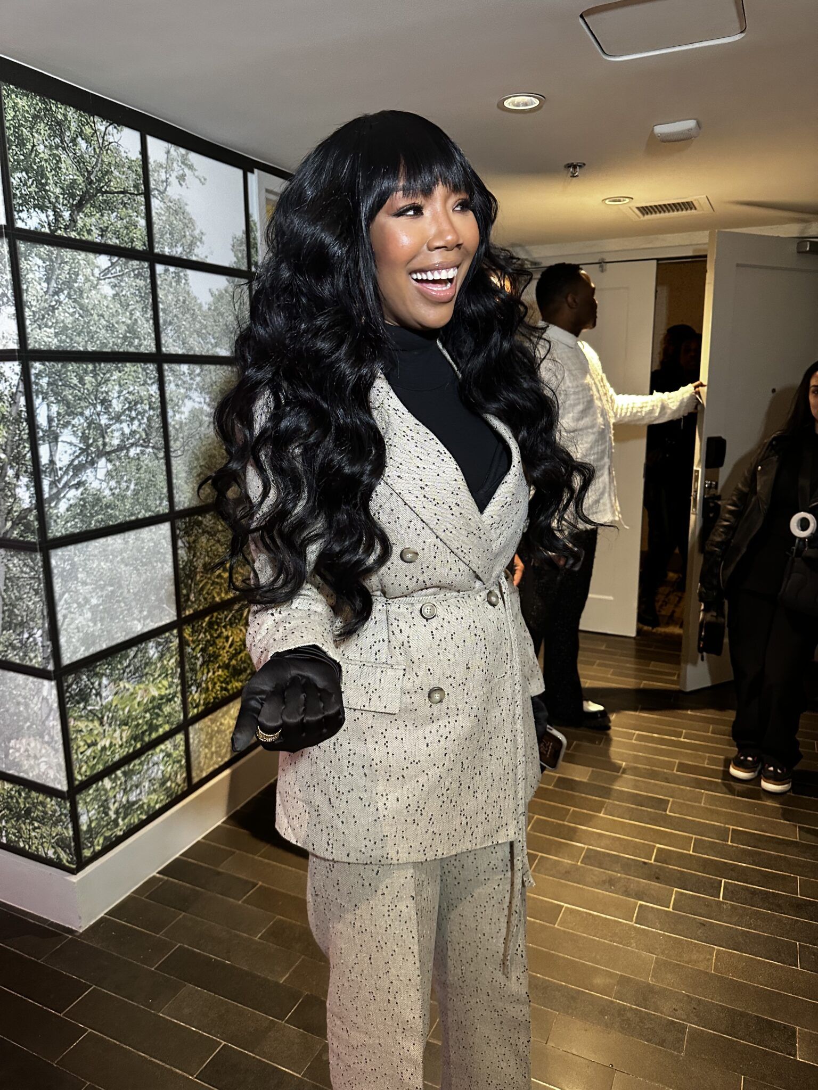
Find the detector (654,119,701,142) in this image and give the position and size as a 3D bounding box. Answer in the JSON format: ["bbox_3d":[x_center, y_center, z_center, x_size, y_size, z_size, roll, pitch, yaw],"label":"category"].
[{"bbox_3d":[0.865,-1.323,2.440,0.130,0.036,0.122,5,13,25],"label":"detector"}]

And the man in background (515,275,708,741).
[{"bbox_3d":[0.929,-0.167,3.202,0.890,1.915,0.530,-3,12,-14],"label":"man in background"}]

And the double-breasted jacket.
[{"bbox_3d":[-0.006,0.053,1.054,0.470,0.710,0.310,-9,14,-38],"label":"double-breasted jacket"}]

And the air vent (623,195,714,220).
[{"bbox_3d":[1.201,-1.550,3.504,0.367,0.022,0.350,5,13,25],"label":"air vent"}]

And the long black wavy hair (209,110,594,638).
[{"bbox_3d":[-0.009,-0.236,1.021,0.510,0.630,0.370,-9,14,-38],"label":"long black wavy hair"}]

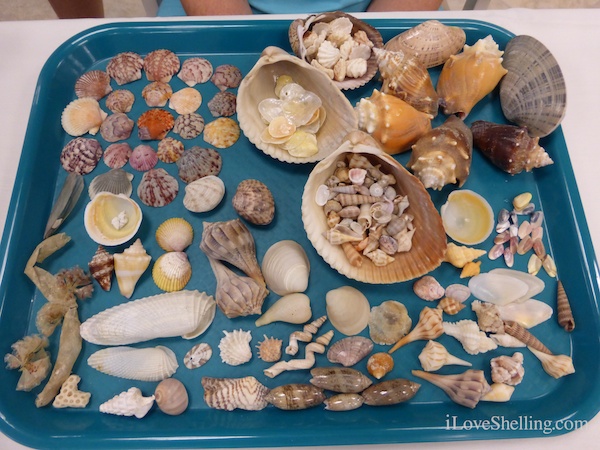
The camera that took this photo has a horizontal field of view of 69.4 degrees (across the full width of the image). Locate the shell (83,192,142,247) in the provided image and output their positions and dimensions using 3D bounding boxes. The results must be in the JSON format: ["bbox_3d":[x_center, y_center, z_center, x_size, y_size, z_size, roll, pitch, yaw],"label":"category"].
[{"bbox_3d":[-0.148,-0.003,0.349,0.046,0.019,0.044,5,71,1],"label":"shell"}]

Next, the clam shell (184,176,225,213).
[{"bbox_3d":[-0.081,-0.028,0.361,0.031,0.011,0.036,28,72,9],"label":"clam shell"}]

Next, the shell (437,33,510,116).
[{"bbox_3d":[0.155,-0.133,0.385,0.054,0.047,0.082,21,72,6],"label":"shell"}]

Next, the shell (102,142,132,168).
[{"bbox_3d":[-0.159,-0.062,0.375,0.023,0.007,0.026,43,76,13],"label":"shell"}]

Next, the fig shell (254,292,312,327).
[{"bbox_3d":[-0.012,0.067,0.328,0.045,0.017,0.023,-19,72,-8],"label":"fig shell"}]

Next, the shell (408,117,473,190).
[{"bbox_3d":[0.122,-0.063,0.367,0.048,0.043,0.077,21,72,7],"label":"shell"}]

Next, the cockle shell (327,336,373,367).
[{"bbox_3d":[0.037,0.092,0.320,0.035,0.009,0.019,-9,71,-4],"label":"cockle shell"}]

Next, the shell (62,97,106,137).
[{"bbox_3d":[-0.200,-0.100,0.396,0.042,0.011,0.037,24,72,8],"label":"shell"}]

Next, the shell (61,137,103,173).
[{"bbox_3d":[-0.190,-0.062,0.373,0.034,0.010,0.035,34,74,11],"label":"shell"}]

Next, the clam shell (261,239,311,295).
[{"bbox_3d":[-0.009,0.034,0.348,0.039,0.012,0.046,-33,74,-11],"label":"clam shell"}]

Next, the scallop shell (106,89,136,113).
[{"bbox_3d":[-0.164,-0.115,0.394,0.025,0.009,0.026,-19,72,-7],"label":"scallop shell"}]

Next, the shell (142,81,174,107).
[{"bbox_3d":[-0.132,-0.122,0.397,0.027,0.009,0.029,-7,71,-3],"label":"shell"}]

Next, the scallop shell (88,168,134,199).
[{"bbox_3d":[-0.162,-0.034,0.373,0.038,0.009,0.038,2,70,1],"label":"scallop shell"}]

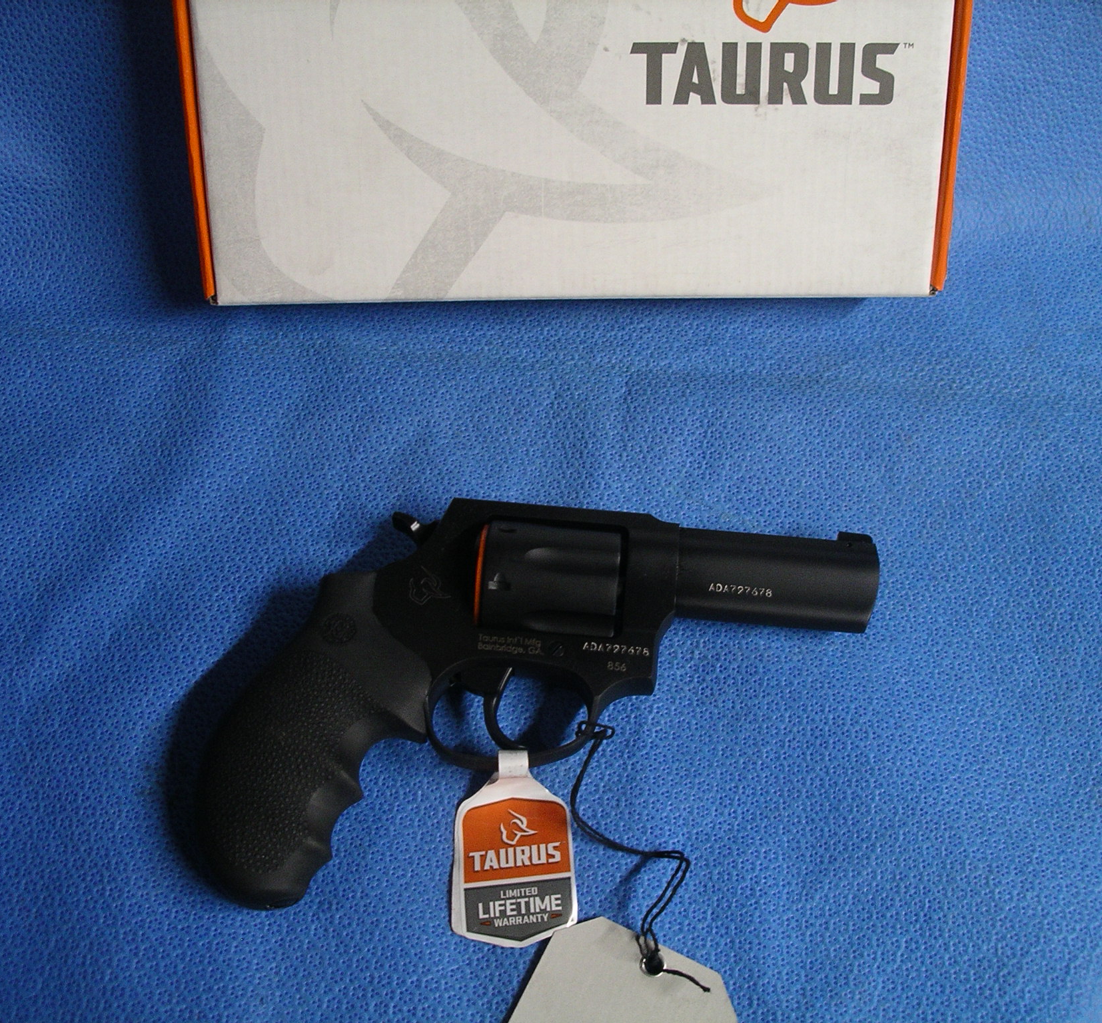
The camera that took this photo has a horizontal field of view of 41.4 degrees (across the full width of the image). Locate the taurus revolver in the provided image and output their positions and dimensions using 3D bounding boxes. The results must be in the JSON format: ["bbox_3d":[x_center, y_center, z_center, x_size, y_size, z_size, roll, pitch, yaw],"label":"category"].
[{"bbox_3d":[0.000,0.058,0.421,0.187,0.036,0.127,5,62,3],"label":"taurus revolver"}]

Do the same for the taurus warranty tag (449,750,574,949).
[{"bbox_3d":[-0.010,0.095,0.411,0.035,0.007,0.053,-3,79,0],"label":"taurus warranty tag"}]

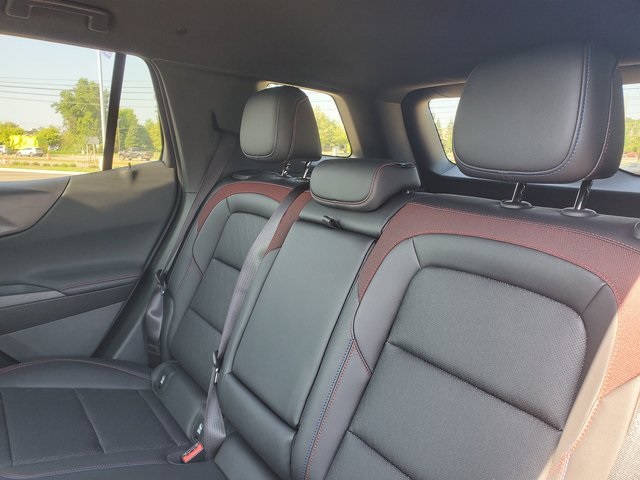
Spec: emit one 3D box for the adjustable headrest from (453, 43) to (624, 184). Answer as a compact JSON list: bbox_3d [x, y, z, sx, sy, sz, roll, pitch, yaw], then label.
[{"bbox_3d":[0.318,-0.180,0.703,0.155,0.190,0.230,-2,11,-36],"label":"adjustable headrest"}]

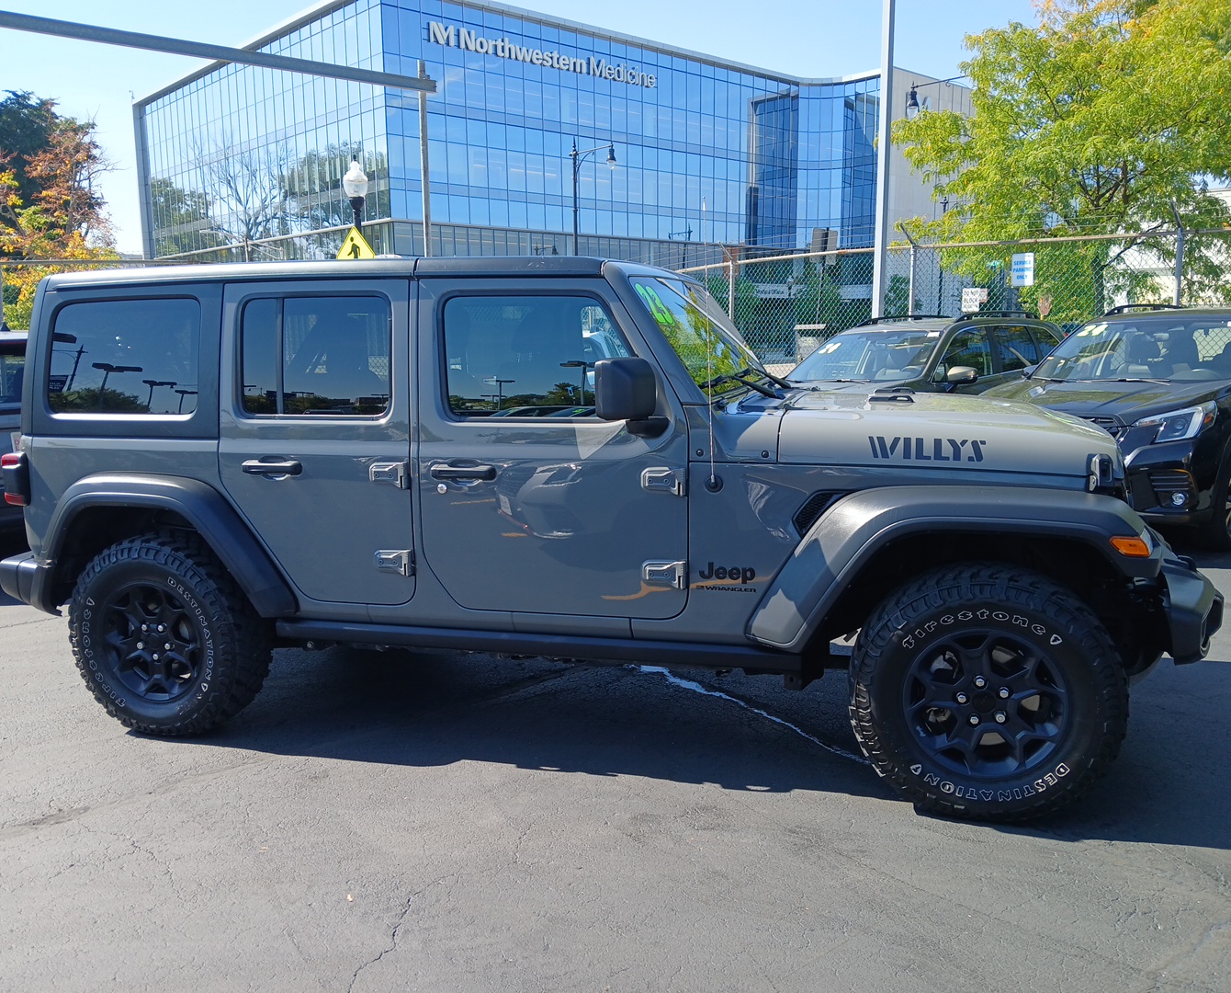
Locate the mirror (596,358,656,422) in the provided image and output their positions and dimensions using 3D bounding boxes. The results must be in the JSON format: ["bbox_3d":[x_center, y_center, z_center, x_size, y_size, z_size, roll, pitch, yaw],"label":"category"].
[{"bbox_3d":[0.038,-0.339,3.086,0.130,0.200,0.220,1,10,15],"label":"mirror"}]

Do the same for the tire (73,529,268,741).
[{"bbox_3d":[-1.756,0.543,3.893,0.800,0.800,0.250,1,10,15],"label":"tire"}]

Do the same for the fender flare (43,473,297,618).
[{"bbox_3d":[-1.704,0.157,3.745,1.070,0.550,0.170,1,10,15],"label":"fender flare"}]

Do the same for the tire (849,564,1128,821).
[{"bbox_3d":[1.145,0.614,3.102,0.800,0.800,0.250,1,10,15],"label":"tire"}]

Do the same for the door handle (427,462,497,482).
[{"bbox_3d":[-0.519,-0.084,3.414,0.250,0.062,0.055,1,10,15],"label":"door handle"}]

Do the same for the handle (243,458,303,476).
[{"bbox_3d":[-1.244,-0.108,3.611,0.250,0.062,0.055,1,10,15],"label":"handle"}]

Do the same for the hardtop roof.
[{"bbox_3d":[-0.927,-0.939,4.235,2.340,0.135,1.430,1,10,15],"label":"hardtop roof"}]

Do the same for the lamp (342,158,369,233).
[{"bbox_3d":[-4.426,-3.583,17.309,0.430,4.600,0.430,-1,9,0],"label":"lamp"}]

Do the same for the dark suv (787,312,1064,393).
[{"bbox_3d":[2.798,-0.941,9.638,4.620,1.720,1.880,-10,13,-43],"label":"dark suv"}]

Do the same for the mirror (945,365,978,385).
[{"bbox_3d":[2.966,-1.039,8.500,0.160,0.180,0.230,-10,13,-43],"label":"mirror"}]

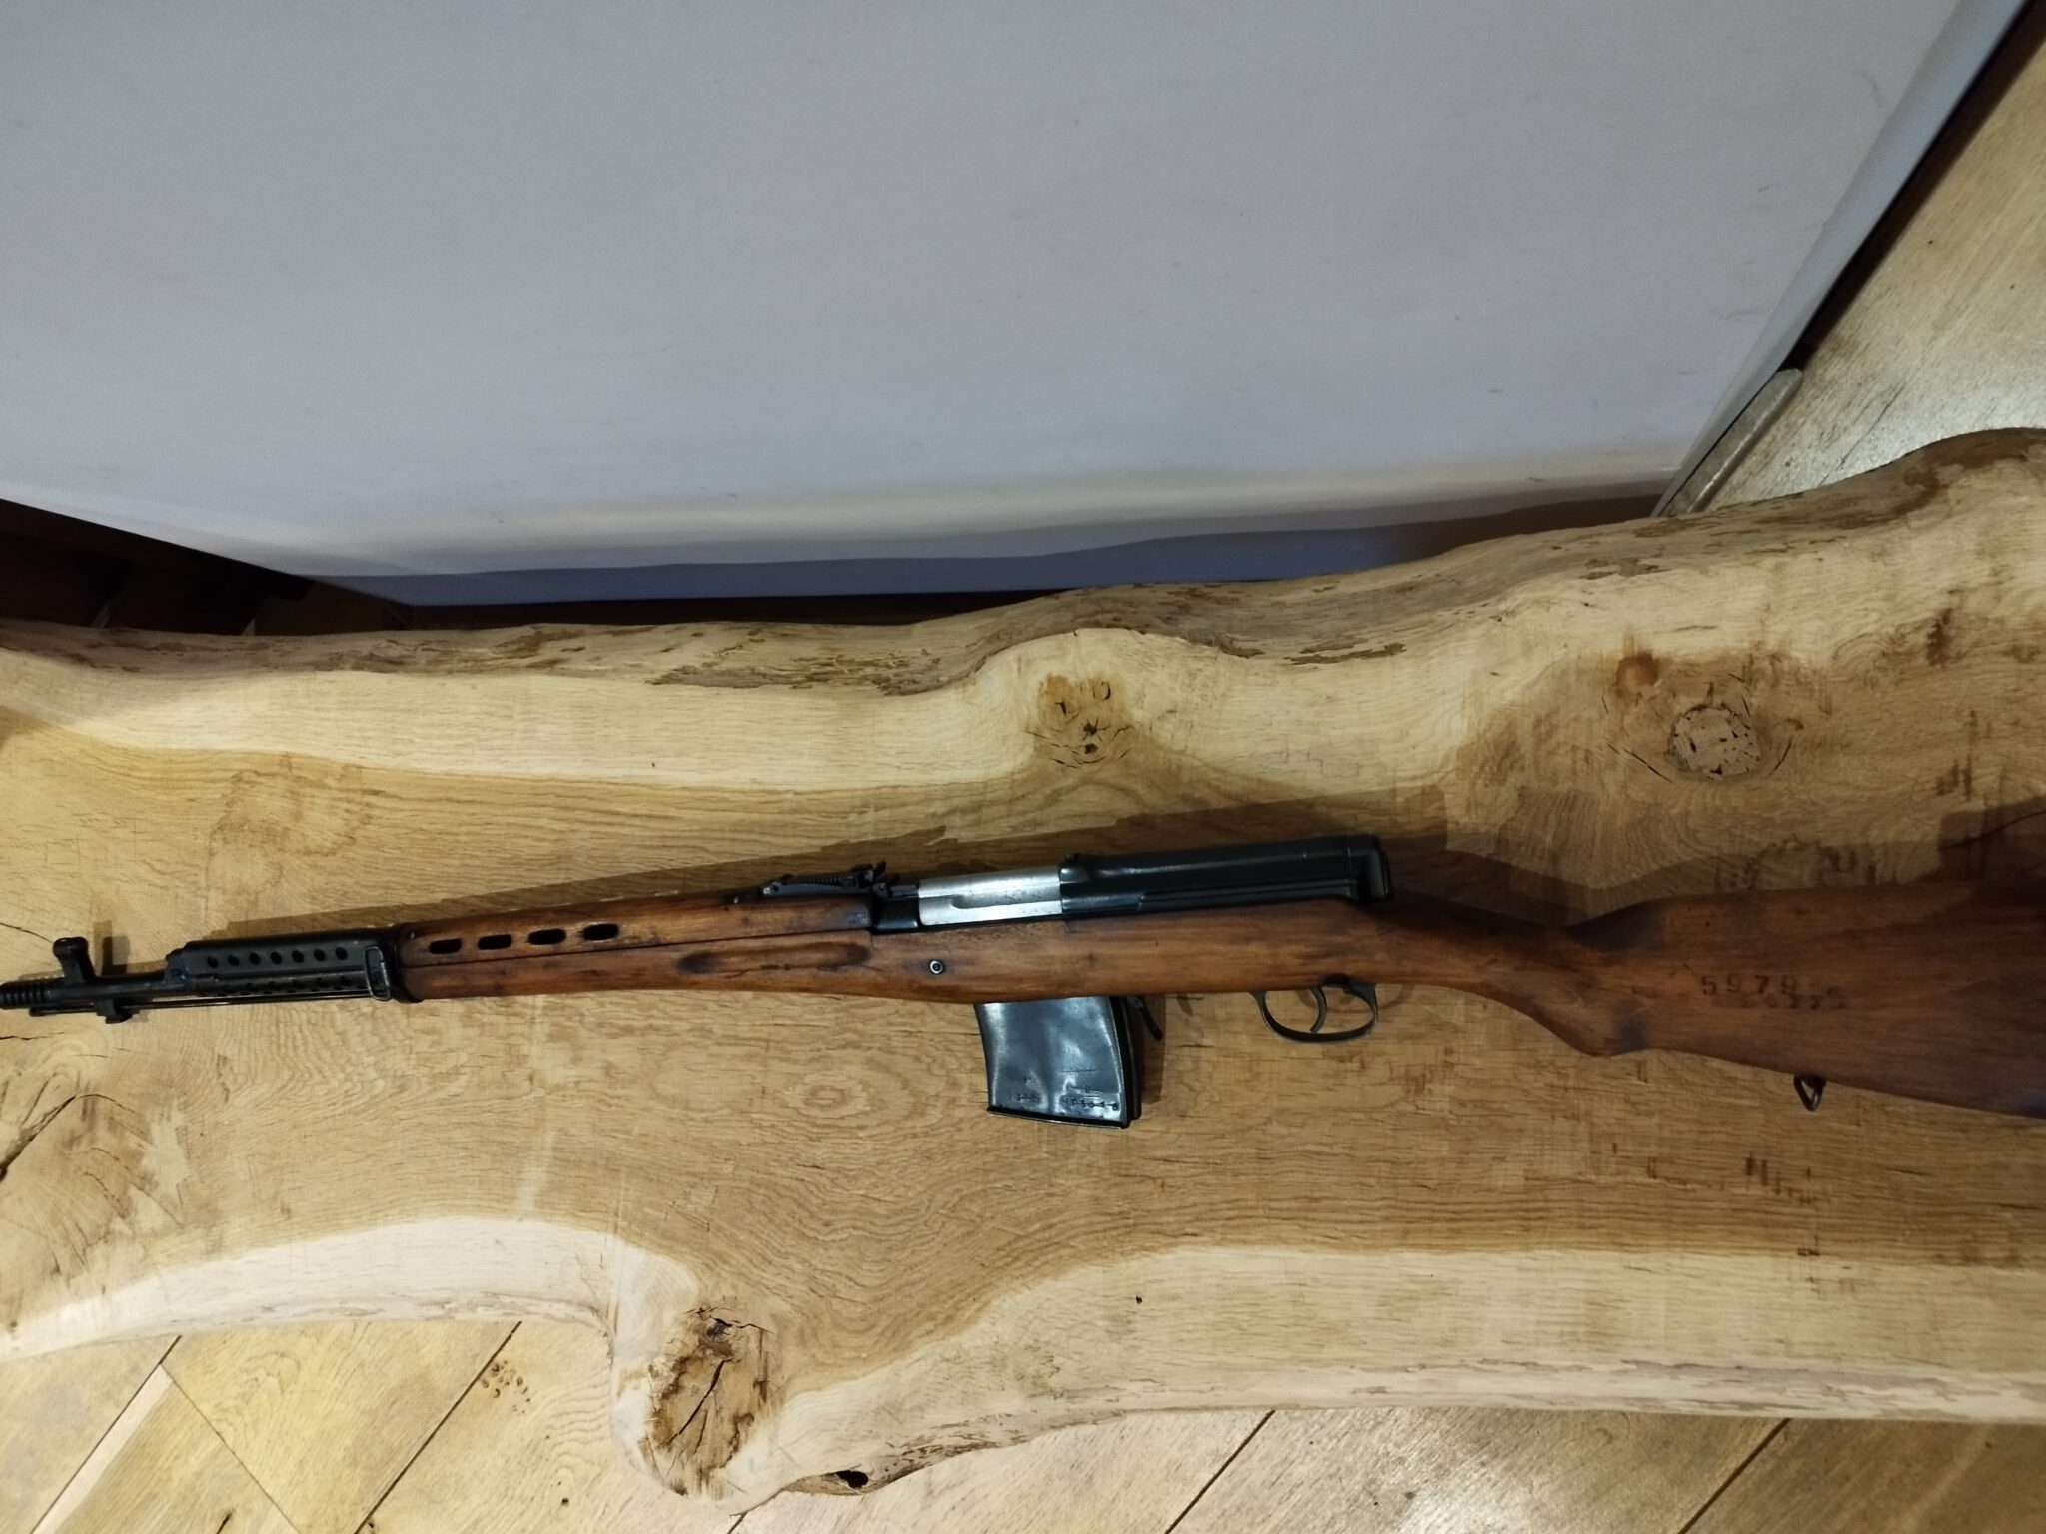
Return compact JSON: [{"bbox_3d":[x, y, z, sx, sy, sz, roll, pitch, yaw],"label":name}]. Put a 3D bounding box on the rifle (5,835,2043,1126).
[{"bbox_3d":[-0.094,0.140,0.821,1.226,0.066,0.172,-6,93,14],"label":"rifle"}]

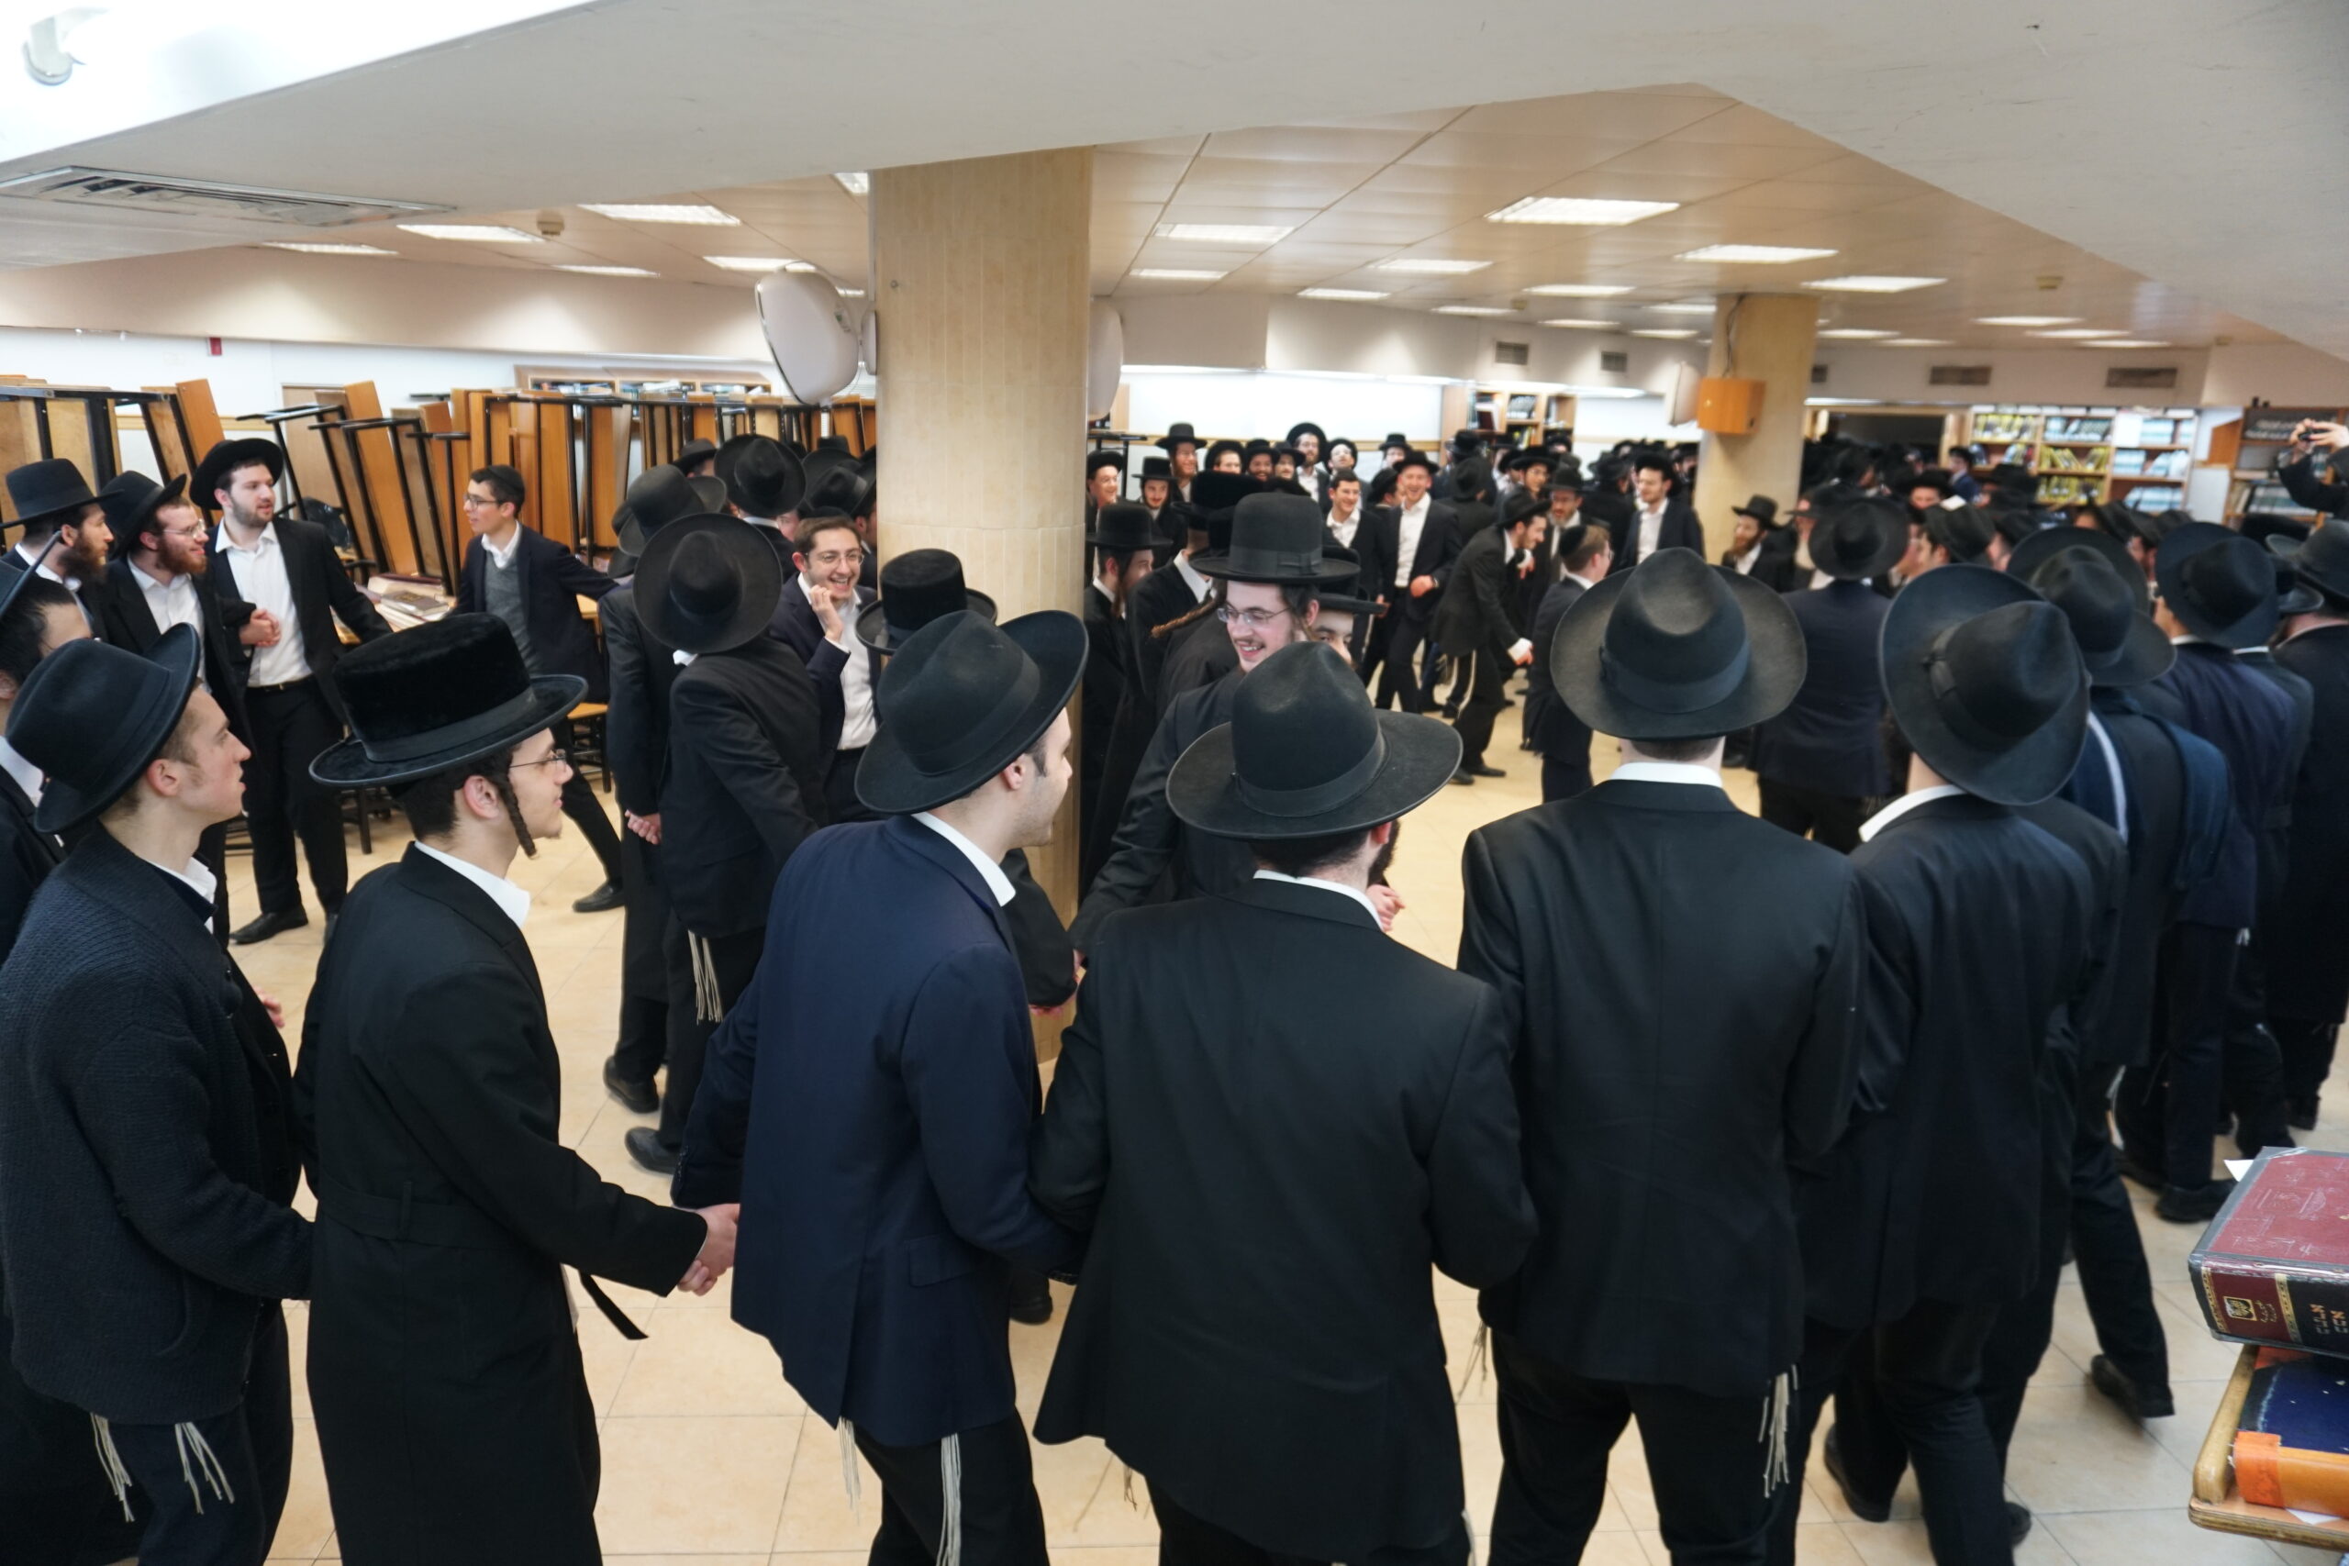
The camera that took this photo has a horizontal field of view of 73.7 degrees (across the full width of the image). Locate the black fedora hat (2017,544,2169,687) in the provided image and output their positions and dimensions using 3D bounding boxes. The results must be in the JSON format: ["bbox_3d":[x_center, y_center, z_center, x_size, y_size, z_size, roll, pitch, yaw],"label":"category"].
[{"bbox_3d":[1.955,-0.347,3.346,0.360,0.160,0.390,-15,23,-17],"label":"black fedora hat"}]

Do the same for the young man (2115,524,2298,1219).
[{"bbox_3d":[2.816,0.238,4.219,0.520,1.820,0.450,-6,15,-29],"label":"young man"}]

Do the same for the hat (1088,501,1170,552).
[{"bbox_3d":[-0.188,-1.067,6.532,0.360,0.150,0.330,2,13,0],"label":"hat"}]

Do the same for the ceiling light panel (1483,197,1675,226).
[{"bbox_3d":[1.525,-2.153,5.844,0.590,0.060,0.590,1,13,-5],"label":"ceiling light panel"}]

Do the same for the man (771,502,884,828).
[{"bbox_3d":[-0.994,0.085,4.550,0.550,1.730,0.420,-6,15,-29],"label":"man"}]

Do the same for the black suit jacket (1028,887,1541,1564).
[{"bbox_3d":[0.137,0.474,1.896,0.600,0.770,0.360,7,15,19],"label":"black suit jacket"}]

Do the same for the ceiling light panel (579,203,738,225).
[{"bbox_3d":[-2.244,-2.495,6.843,0.590,0.050,0.590,1,14,-5],"label":"ceiling light panel"}]

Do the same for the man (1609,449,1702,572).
[{"bbox_3d":[3.132,-1.179,10.180,0.550,1.840,0.400,12,17,36],"label":"man"}]

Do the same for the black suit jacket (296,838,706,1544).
[{"bbox_3d":[-0.844,0.595,2.007,0.420,1.080,0.540,-9,17,-36],"label":"black suit jacket"}]

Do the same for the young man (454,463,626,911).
[{"bbox_3d":[-2.414,-0.341,6.067,0.620,1.720,0.450,11,17,35],"label":"young man"}]

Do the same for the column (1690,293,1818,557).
[{"bbox_3d":[3.731,-1.725,10.259,0.617,2.769,0.617,1,14,-5],"label":"column"}]

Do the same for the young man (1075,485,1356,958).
[{"bbox_3d":[0.147,0.278,3.631,0.680,1.850,0.500,9,15,27],"label":"young man"}]

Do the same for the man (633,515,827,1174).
[{"bbox_3d":[-1.148,0.168,4.160,0.540,1.750,0.500,6,14,18],"label":"man"}]

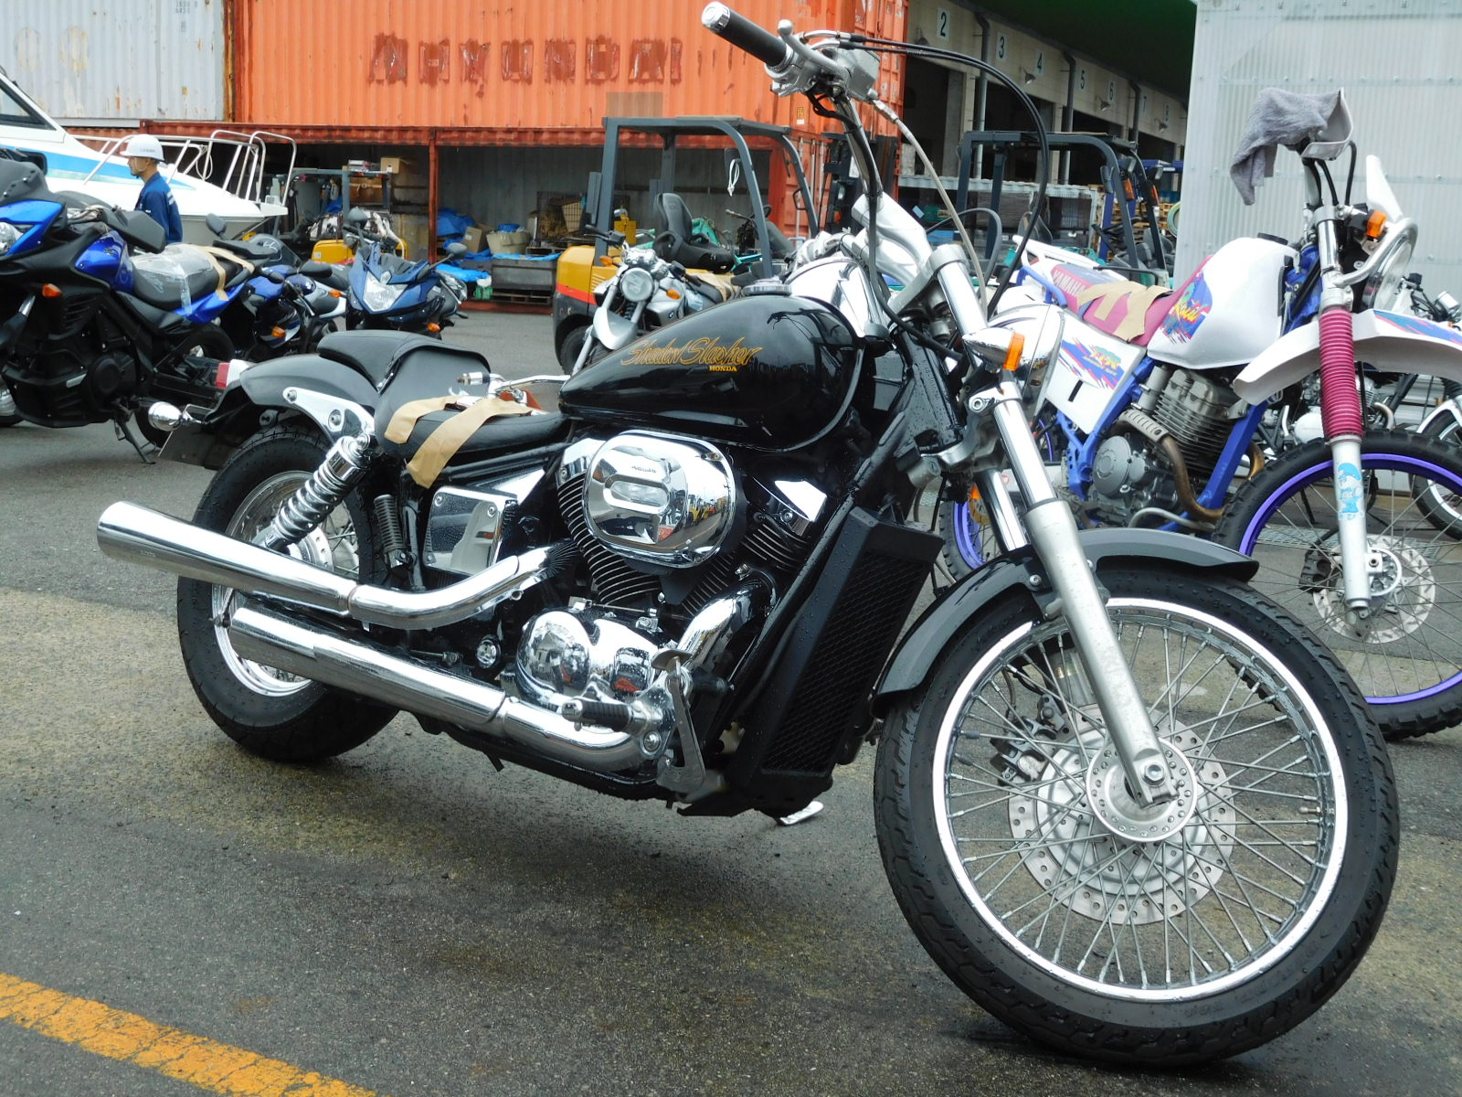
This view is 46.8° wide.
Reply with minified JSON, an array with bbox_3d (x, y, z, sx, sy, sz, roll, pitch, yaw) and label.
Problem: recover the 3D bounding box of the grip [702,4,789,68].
[{"bbox_3d":[0.018,-0.618,2.040,0.130,0.034,0.034,16,-2,-43],"label":"grip"}]

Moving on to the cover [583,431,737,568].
[{"bbox_3d":[-0.096,-0.073,2.379,0.225,0.180,0.090,10,0,37],"label":"cover"}]

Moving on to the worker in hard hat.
[{"bbox_3d":[-3.982,-1.991,11.740,0.430,1.680,0.500,3,10,1],"label":"worker in hard hat"}]

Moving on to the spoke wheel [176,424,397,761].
[{"bbox_3d":[-0.777,0.067,3.080,0.636,0.636,0.160,10,0,37],"label":"spoke wheel"}]

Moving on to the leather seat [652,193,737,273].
[{"bbox_3d":[-0.292,-2.552,13.700,0.600,0.640,0.520,8,11,27],"label":"leather seat"}]

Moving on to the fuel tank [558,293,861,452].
[{"bbox_3d":[-0.003,-0.267,2.574,0.620,0.235,0.310,10,0,37],"label":"fuel tank"}]

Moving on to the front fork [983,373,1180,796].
[{"bbox_3d":[0.448,0.086,2.237,0.080,0.586,0.290,-14,-22,-3],"label":"front fork"}]

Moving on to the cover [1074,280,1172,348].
[{"bbox_3d":[1.054,-0.615,4.451,0.250,0.165,0.360,7,7,-26],"label":"cover"}]

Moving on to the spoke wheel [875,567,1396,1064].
[{"bbox_3d":[0.511,0.313,2.143,0.658,0.658,0.114,3,-22,4],"label":"spoke wheel"}]

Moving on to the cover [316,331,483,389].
[{"bbox_3d":[-0.619,-0.331,3.015,0.300,0.115,0.235,10,0,37],"label":"cover"}]

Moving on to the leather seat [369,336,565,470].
[{"bbox_3d":[-0.394,-0.233,2.833,0.420,0.205,0.270,10,0,37],"label":"leather seat"}]

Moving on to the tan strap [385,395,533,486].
[{"bbox_3d":[-0.434,-0.181,2.818,0.250,0.185,0.240,10,0,37],"label":"tan strap"}]

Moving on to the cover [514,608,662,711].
[{"bbox_3d":[-0.211,0.168,2.463,0.280,0.150,0.095,10,0,37],"label":"cover"}]

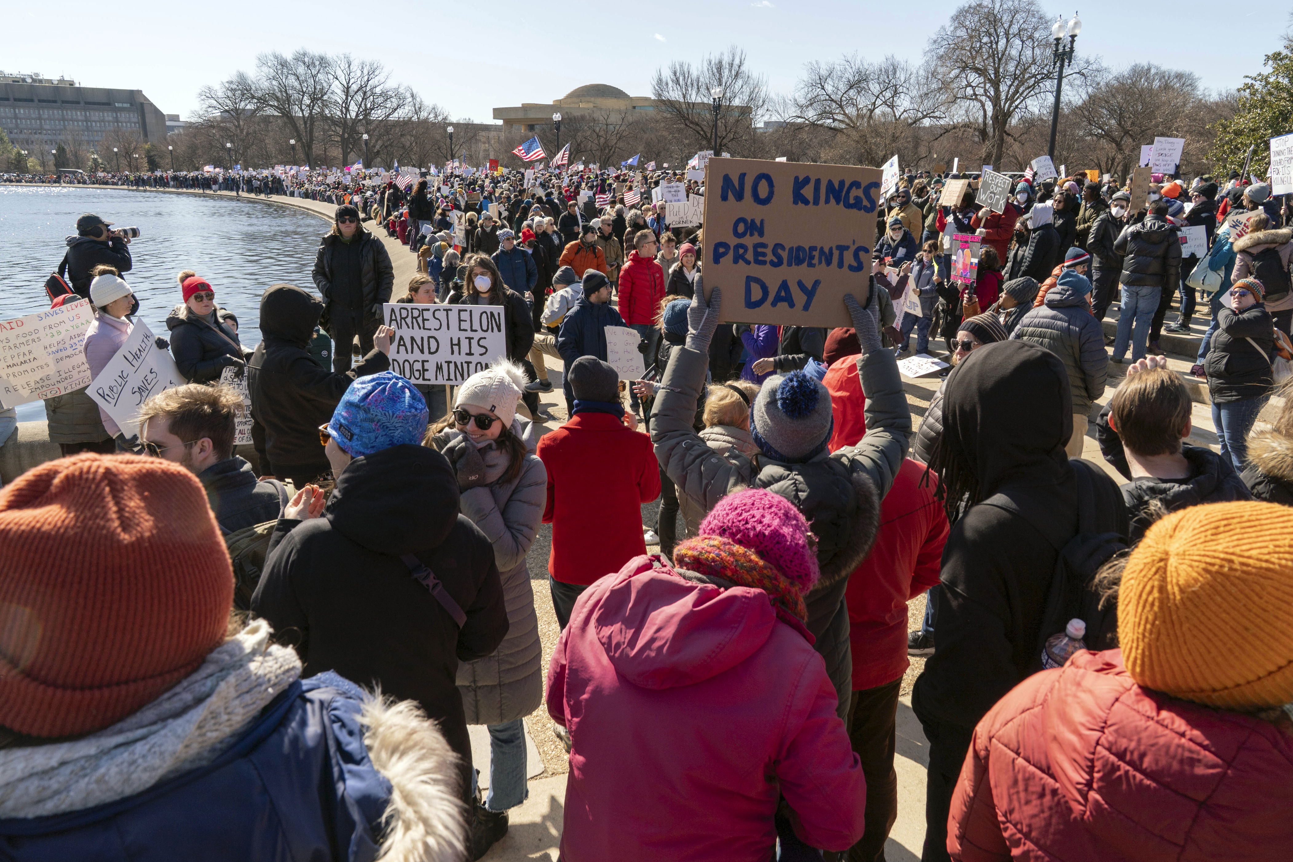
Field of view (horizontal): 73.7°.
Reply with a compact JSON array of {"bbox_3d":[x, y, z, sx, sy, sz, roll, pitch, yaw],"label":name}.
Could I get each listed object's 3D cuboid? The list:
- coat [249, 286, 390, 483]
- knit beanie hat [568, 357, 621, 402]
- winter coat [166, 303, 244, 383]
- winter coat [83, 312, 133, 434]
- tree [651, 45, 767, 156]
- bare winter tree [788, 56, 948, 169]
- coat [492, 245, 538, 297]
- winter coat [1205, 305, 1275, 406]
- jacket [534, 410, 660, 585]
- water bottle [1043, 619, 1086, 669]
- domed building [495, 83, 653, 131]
[{"bbox_3d":[-1.638,-0.206,4.276,0.570,0.980,0.560,14,22,38],"label":"coat"},{"bbox_3d":[-0.203,-0.201,3.300,0.200,0.210,0.220,0,17,0],"label":"knit beanie hat"},{"bbox_3d":[-2.903,-0.508,5.700,0.390,0.660,0.470,15,22,39],"label":"winter coat"},{"bbox_3d":[-3.255,-0.353,5.225,0.370,0.760,0.450,1,17,5],"label":"winter coat"},{"bbox_3d":[3.059,-15.688,45.397,6.100,8.100,5.800,0,17,0],"label":"tree"},{"bbox_3d":[16.284,-22.524,63.000,11.200,10.300,10.500,5,17,13],"label":"bare winter tree"},{"bbox_3d":[-1.419,-1.606,9.235,0.520,0.740,0.360,-3,17,-11],"label":"coat"},{"bbox_3d":[3.922,-0.490,5.706,0.400,0.680,0.470,1,17,5],"label":"winter coat"},{"bbox_3d":[-0.190,0.258,3.404,0.490,0.750,0.360,4,17,12],"label":"jacket"},{"bbox_3d":[0.751,0.455,1.585,0.083,0.240,0.083,9,17,-3],"label":"water bottle"},{"bbox_3d":[-12.161,-131.000,378.030,95.000,34.000,65.000,-15,23,-41],"label":"domed building"}]

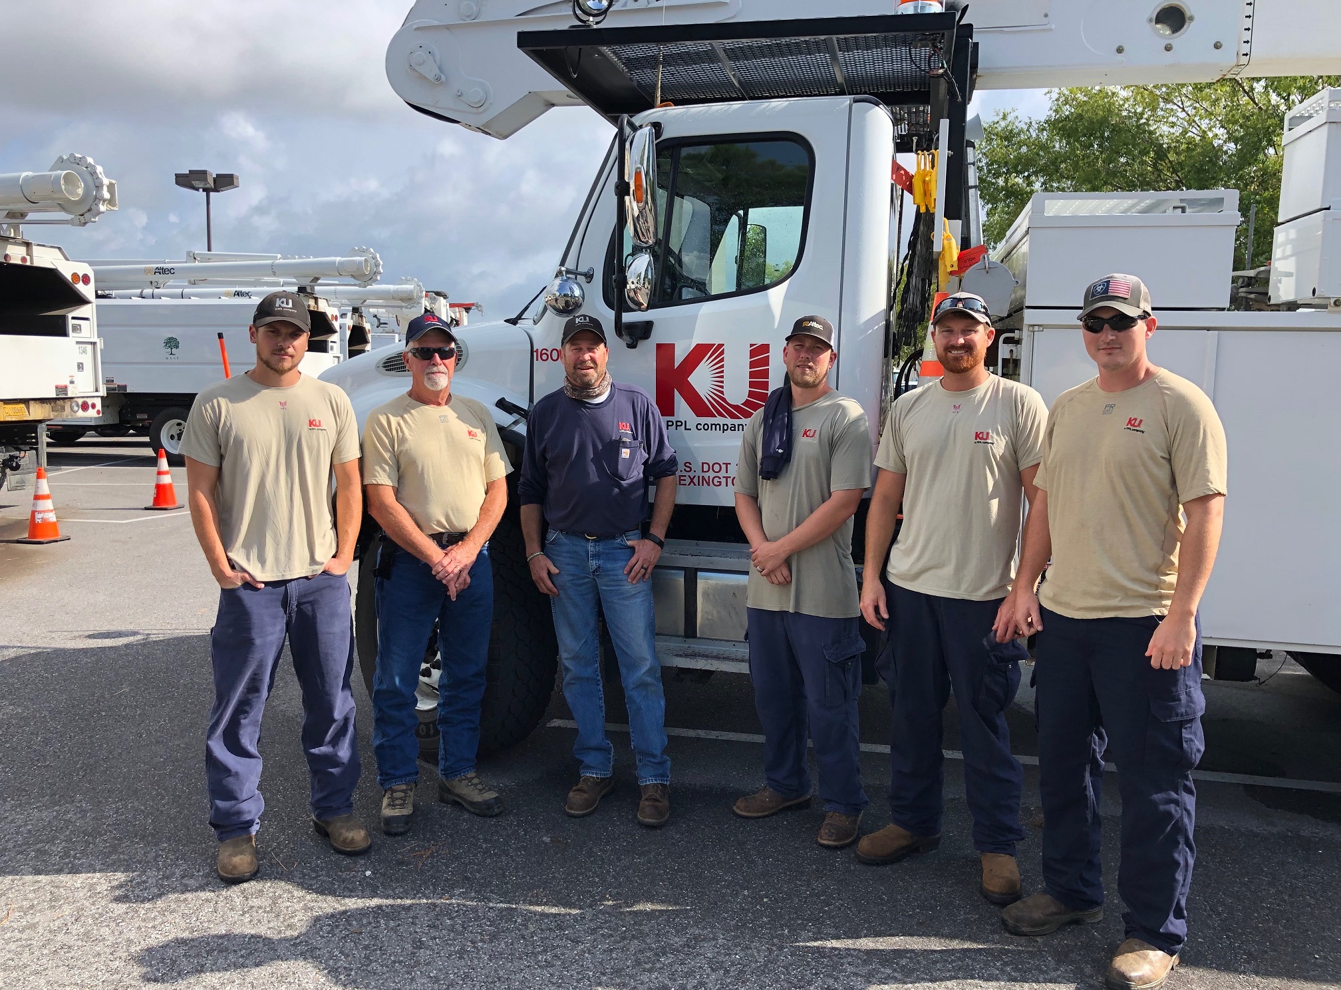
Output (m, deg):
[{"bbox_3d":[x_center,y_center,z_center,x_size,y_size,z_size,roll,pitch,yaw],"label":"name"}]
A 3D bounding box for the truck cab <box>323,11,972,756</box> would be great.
[{"bbox_3d":[-0.112,-0.459,5.450,2.970,2.950,2.420,2,6,13],"label":"truck cab"}]

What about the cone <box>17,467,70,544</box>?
[{"bbox_3d":[-6.148,0.077,10.613,0.360,0.710,0.360,2,6,13],"label":"cone"}]

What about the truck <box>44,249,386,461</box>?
[{"bbox_3d":[-9.753,-2.578,20.698,9.000,3.900,2.440,2,6,12],"label":"truck"}]

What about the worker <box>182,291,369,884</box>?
[{"bbox_3d":[-1.265,0.279,3.473,0.580,1.820,0.420,0,6,-14],"label":"worker"}]

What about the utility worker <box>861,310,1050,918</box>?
[{"bbox_3d":[0.916,0.291,3.512,0.590,1.850,0.440,3,6,19],"label":"utility worker"}]

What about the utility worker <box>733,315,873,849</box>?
[{"bbox_3d":[0.477,0.285,3.838,0.500,1.800,0.420,3,6,22],"label":"utility worker"}]

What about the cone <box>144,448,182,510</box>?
[{"bbox_3d":[-6.204,-0.195,13.265,0.360,0.710,0.360,2,6,13],"label":"cone"}]

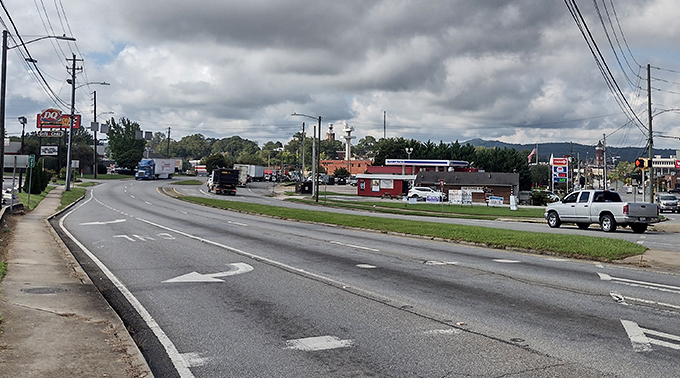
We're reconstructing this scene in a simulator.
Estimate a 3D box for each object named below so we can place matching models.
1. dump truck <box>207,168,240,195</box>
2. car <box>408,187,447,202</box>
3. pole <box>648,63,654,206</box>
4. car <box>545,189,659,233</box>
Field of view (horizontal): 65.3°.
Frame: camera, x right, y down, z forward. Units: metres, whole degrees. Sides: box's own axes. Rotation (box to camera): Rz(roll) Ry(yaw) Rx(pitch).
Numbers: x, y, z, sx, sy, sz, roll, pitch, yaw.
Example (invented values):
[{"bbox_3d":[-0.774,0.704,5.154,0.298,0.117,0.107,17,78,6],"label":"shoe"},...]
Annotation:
[{"bbox_3d":[-15.300,-0.920,69.000,2.500,3.200,7.900,2,1,-24],"label":"dump truck"},{"bbox_3d":[10.600,0.680,64.200,4.680,1.680,1.880,2,0,22],"label":"car"},{"bbox_3d":[23.430,-3.600,40.000,0.300,11.600,0.300,-1,-1,0],"label":"pole"},{"bbox_3d":[12.476,1.072,25.764,2.030,1.900,5.780,1,-1,-16],"label":"car"}]

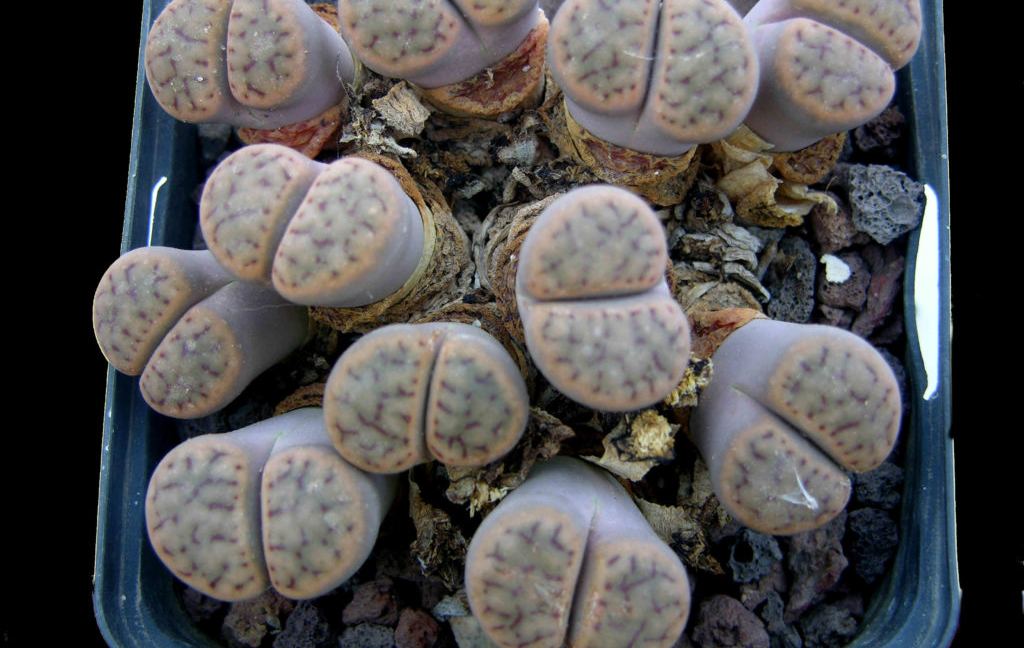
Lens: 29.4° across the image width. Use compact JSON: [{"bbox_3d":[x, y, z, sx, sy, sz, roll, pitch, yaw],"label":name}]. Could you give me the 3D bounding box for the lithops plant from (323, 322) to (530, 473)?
[{"bbox_3d":[-0.008,0.007,0.208,0.020,0.024,0.015,3,92,3],"label":"lithops plant"}]

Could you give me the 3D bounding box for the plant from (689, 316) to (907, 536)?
[{"bbox_3d":[0.029,0.009,0.209,0.018,0.023,0.021,41,92,-12],"label":"plant"}]

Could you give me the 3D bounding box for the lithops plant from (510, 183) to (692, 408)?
[{"bbox_3d":[0.008,-0.004,0.211,0.016,0.025,0.022,-1,94,-5],"label":"lithops plant"}]

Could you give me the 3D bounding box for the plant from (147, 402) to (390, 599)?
[{"bbox_3d":[-0.023,0.018,0.206,0.022,0.022,0.018,1,98,13],"label":"plant"}]

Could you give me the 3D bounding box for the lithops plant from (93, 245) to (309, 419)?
[{"bbox_3d":[-0.032,-0.001,0.212,0.019,0.024,0.015,47,115,8],"label":"lithops plant"}]

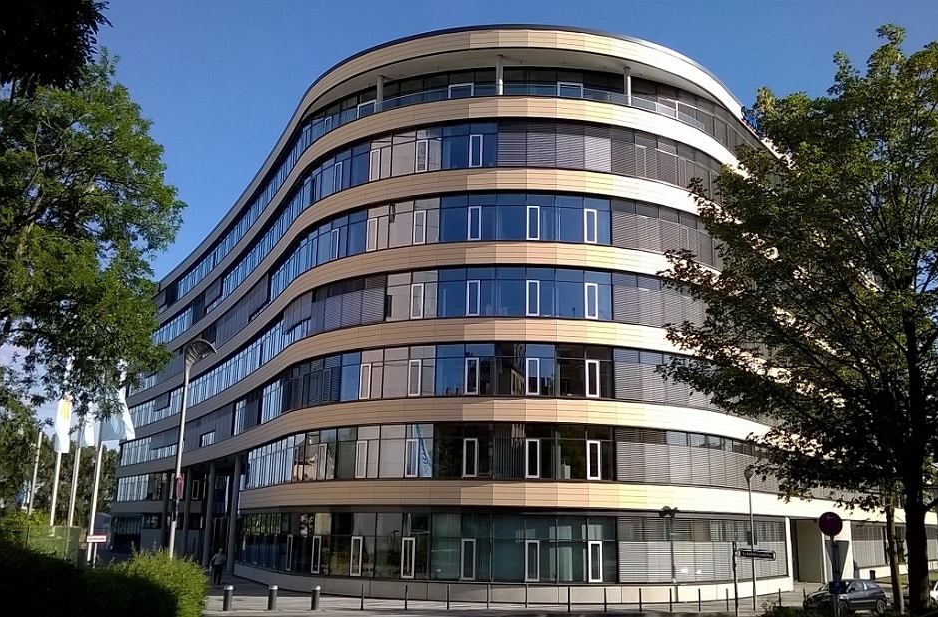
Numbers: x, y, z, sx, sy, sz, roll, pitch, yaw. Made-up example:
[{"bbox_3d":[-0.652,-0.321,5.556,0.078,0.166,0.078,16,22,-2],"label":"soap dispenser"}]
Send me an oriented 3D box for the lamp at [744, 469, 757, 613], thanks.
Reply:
[{"bbox_3d":[11.875,9.565,37.874,0.500,5.890,0.500,-3,-14,17],"label":"lamp"}]

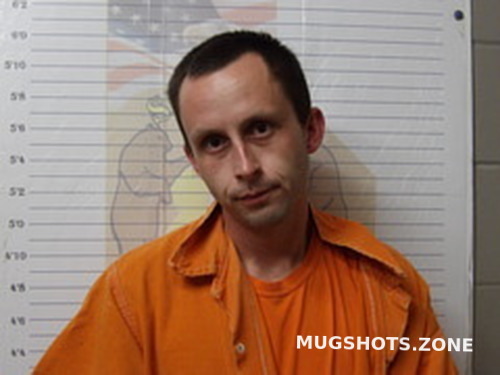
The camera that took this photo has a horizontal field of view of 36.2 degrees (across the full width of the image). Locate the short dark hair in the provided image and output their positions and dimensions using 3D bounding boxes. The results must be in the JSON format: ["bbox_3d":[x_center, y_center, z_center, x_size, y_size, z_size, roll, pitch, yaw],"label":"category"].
[{"bbox_3d":[-0.017,-0.126,1.025,0.170,0.155,0.185,-17,-2,11],"label":"short dark hair"}]

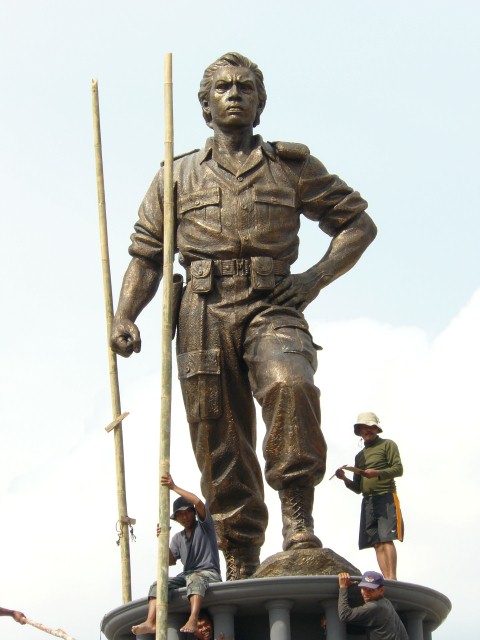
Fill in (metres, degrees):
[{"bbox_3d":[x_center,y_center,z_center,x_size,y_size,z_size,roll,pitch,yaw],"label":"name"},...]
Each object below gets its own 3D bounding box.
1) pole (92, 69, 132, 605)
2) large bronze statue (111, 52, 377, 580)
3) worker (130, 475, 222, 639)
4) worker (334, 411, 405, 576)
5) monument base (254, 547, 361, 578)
[{"bbox_3d":[-1.215,0.263,46.034,0.100,5.200,0.100,-3,-16,0],"label":"pole"},{"bbox_3d":[0.069,0.116,45.692,2.450,5.250,1.500,-4,-16,5],"label":"large bronze statue"},{"bbox_3d":[-0.553,2.132,44.033,0.600,1.450,0.720,-14,-20,34],"label":"worker"},{"bbox_3d":[1.204,1.654,44.766,0.550,1.670,0.500,-15,-20,36],"label":"worker"},{"bbox_3d":[0.607,2.286,44.751,1.050,0.450,0.900,-3,-16,0],"label":"monument base"}]

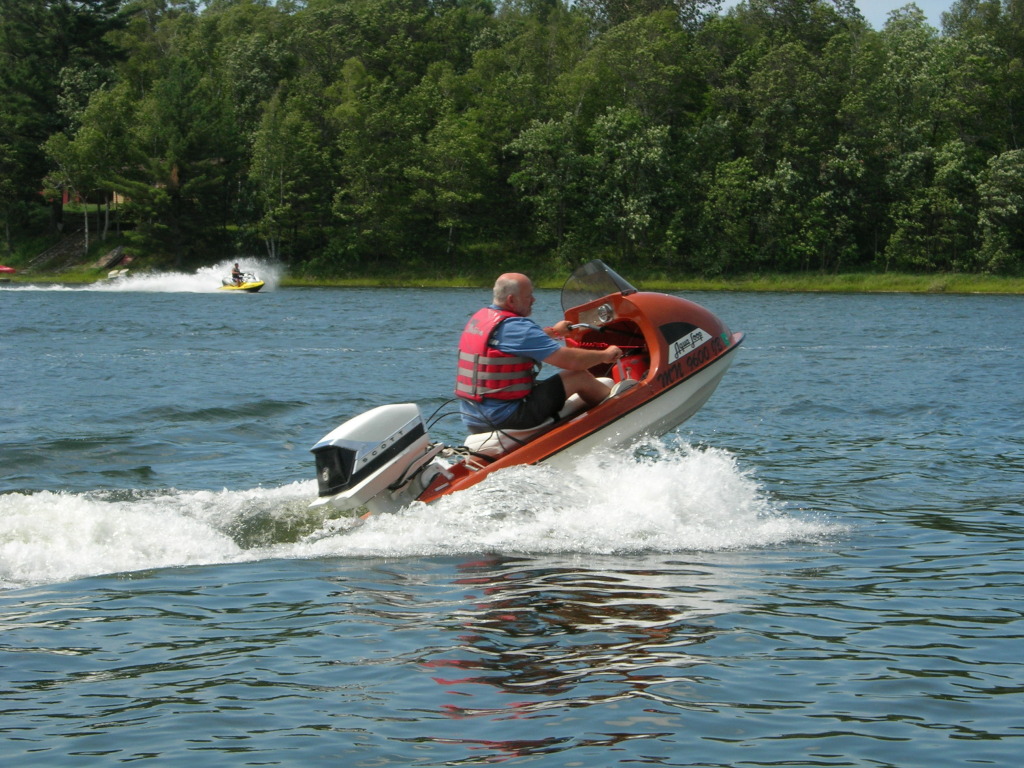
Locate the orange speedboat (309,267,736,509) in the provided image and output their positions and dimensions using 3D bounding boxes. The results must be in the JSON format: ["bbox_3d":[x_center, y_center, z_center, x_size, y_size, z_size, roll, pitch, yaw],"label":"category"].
[{"bbox_3d":[0.121,0.154,17.932,2.750,1.200,1.130,-26,4,-26],"label":"orange speedboat"}]

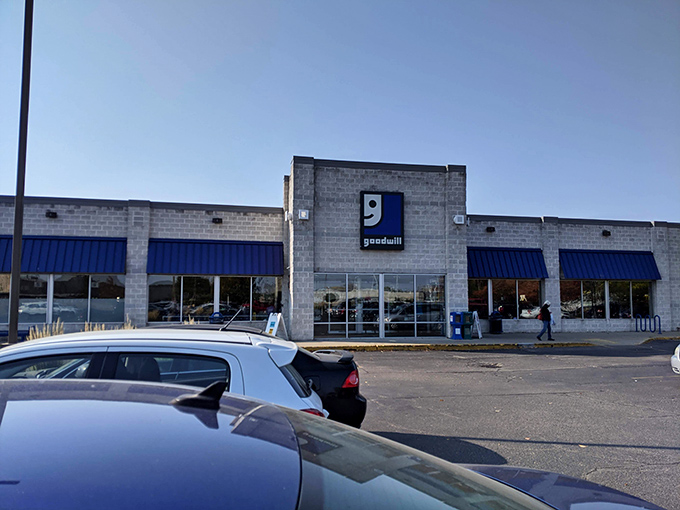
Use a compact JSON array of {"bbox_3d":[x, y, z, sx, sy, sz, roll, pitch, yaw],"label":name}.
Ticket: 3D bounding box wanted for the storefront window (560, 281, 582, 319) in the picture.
[{"bbox_3d":[11.625,2.266,26.734,1.340,1.950,0.100,1,-5,-13],"label":"storefront window"}]

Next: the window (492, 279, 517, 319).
[{"bbox_3d":[8.074,2.191,25.929,1.345,1.950,0.100,1,-5,-13],"label":"window"}]

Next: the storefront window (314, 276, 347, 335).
[{"bbox_3d":[-0.388,1.995,21.013,1.357,2.583,0.100,1,-6,-12],"label":"storefront window"}]

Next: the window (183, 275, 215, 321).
[{"bbox_3d":[-6.055,1.892,22.727,1.325,1.950,0.100,1,-5,-13],"label":"window"}]

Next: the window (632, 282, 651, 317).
[{"bbox_3d":[15.831,2.354,27.847,1.175,1.946,0.130,1,-5,-13],"label":"window"}]

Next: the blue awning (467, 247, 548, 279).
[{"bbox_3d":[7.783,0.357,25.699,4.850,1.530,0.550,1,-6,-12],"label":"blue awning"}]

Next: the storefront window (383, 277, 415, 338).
[{"bbox_3d":[2.432,2.056,21.627,1.331,2.606,0.100,1,-6,-12],"label":"storefront window"}]

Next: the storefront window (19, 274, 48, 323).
[{"bbox_3d":[-12.466,1.756,21.274,1.365,1.950,0.100,1,-5,-13],"label":"storefront window"}]

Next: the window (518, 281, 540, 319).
[{"bbox_3d":[9.413,2.223,26.387,1.261,1.909,0.130,1,-5,-13],"label":"window"}]

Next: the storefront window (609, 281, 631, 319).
[{"bbox_3d":[14.520,2.324,27.549,1.392,1.967,0.130,1,-5,-13],"label":"storefront window"}]

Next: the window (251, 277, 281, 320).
[{"bbox_3d":[-3.221,1.917,23.517,1.345,1.944,0.130,1,-5,-13],"label":"window"}]

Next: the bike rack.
[{"bbox_3d":[15.195,3.377,26.209,0.120,0.910,1.550,1,-5,-13],"label":"bike rack"}]

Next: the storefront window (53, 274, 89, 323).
[{"bbox_3d":[-11.031,1.780,21.739,1.338,1.961,0.130,1,-5,-13],"label":"storefront window"}]

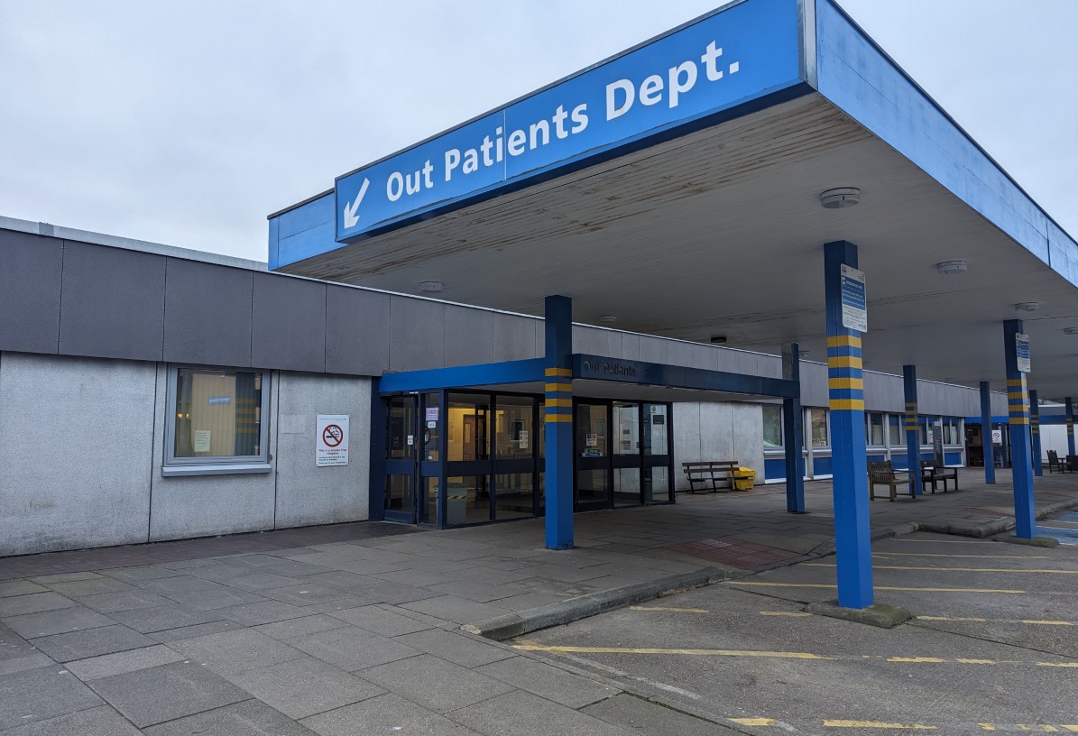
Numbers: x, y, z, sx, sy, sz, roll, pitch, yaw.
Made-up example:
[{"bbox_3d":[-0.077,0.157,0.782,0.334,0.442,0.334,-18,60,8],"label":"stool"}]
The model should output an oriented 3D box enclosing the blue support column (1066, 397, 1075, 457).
[{"bbox_3d":[24.387,3.034,34.333,0.210,3.334,0.300,-5,-7,44],"label":"blue support column"}]

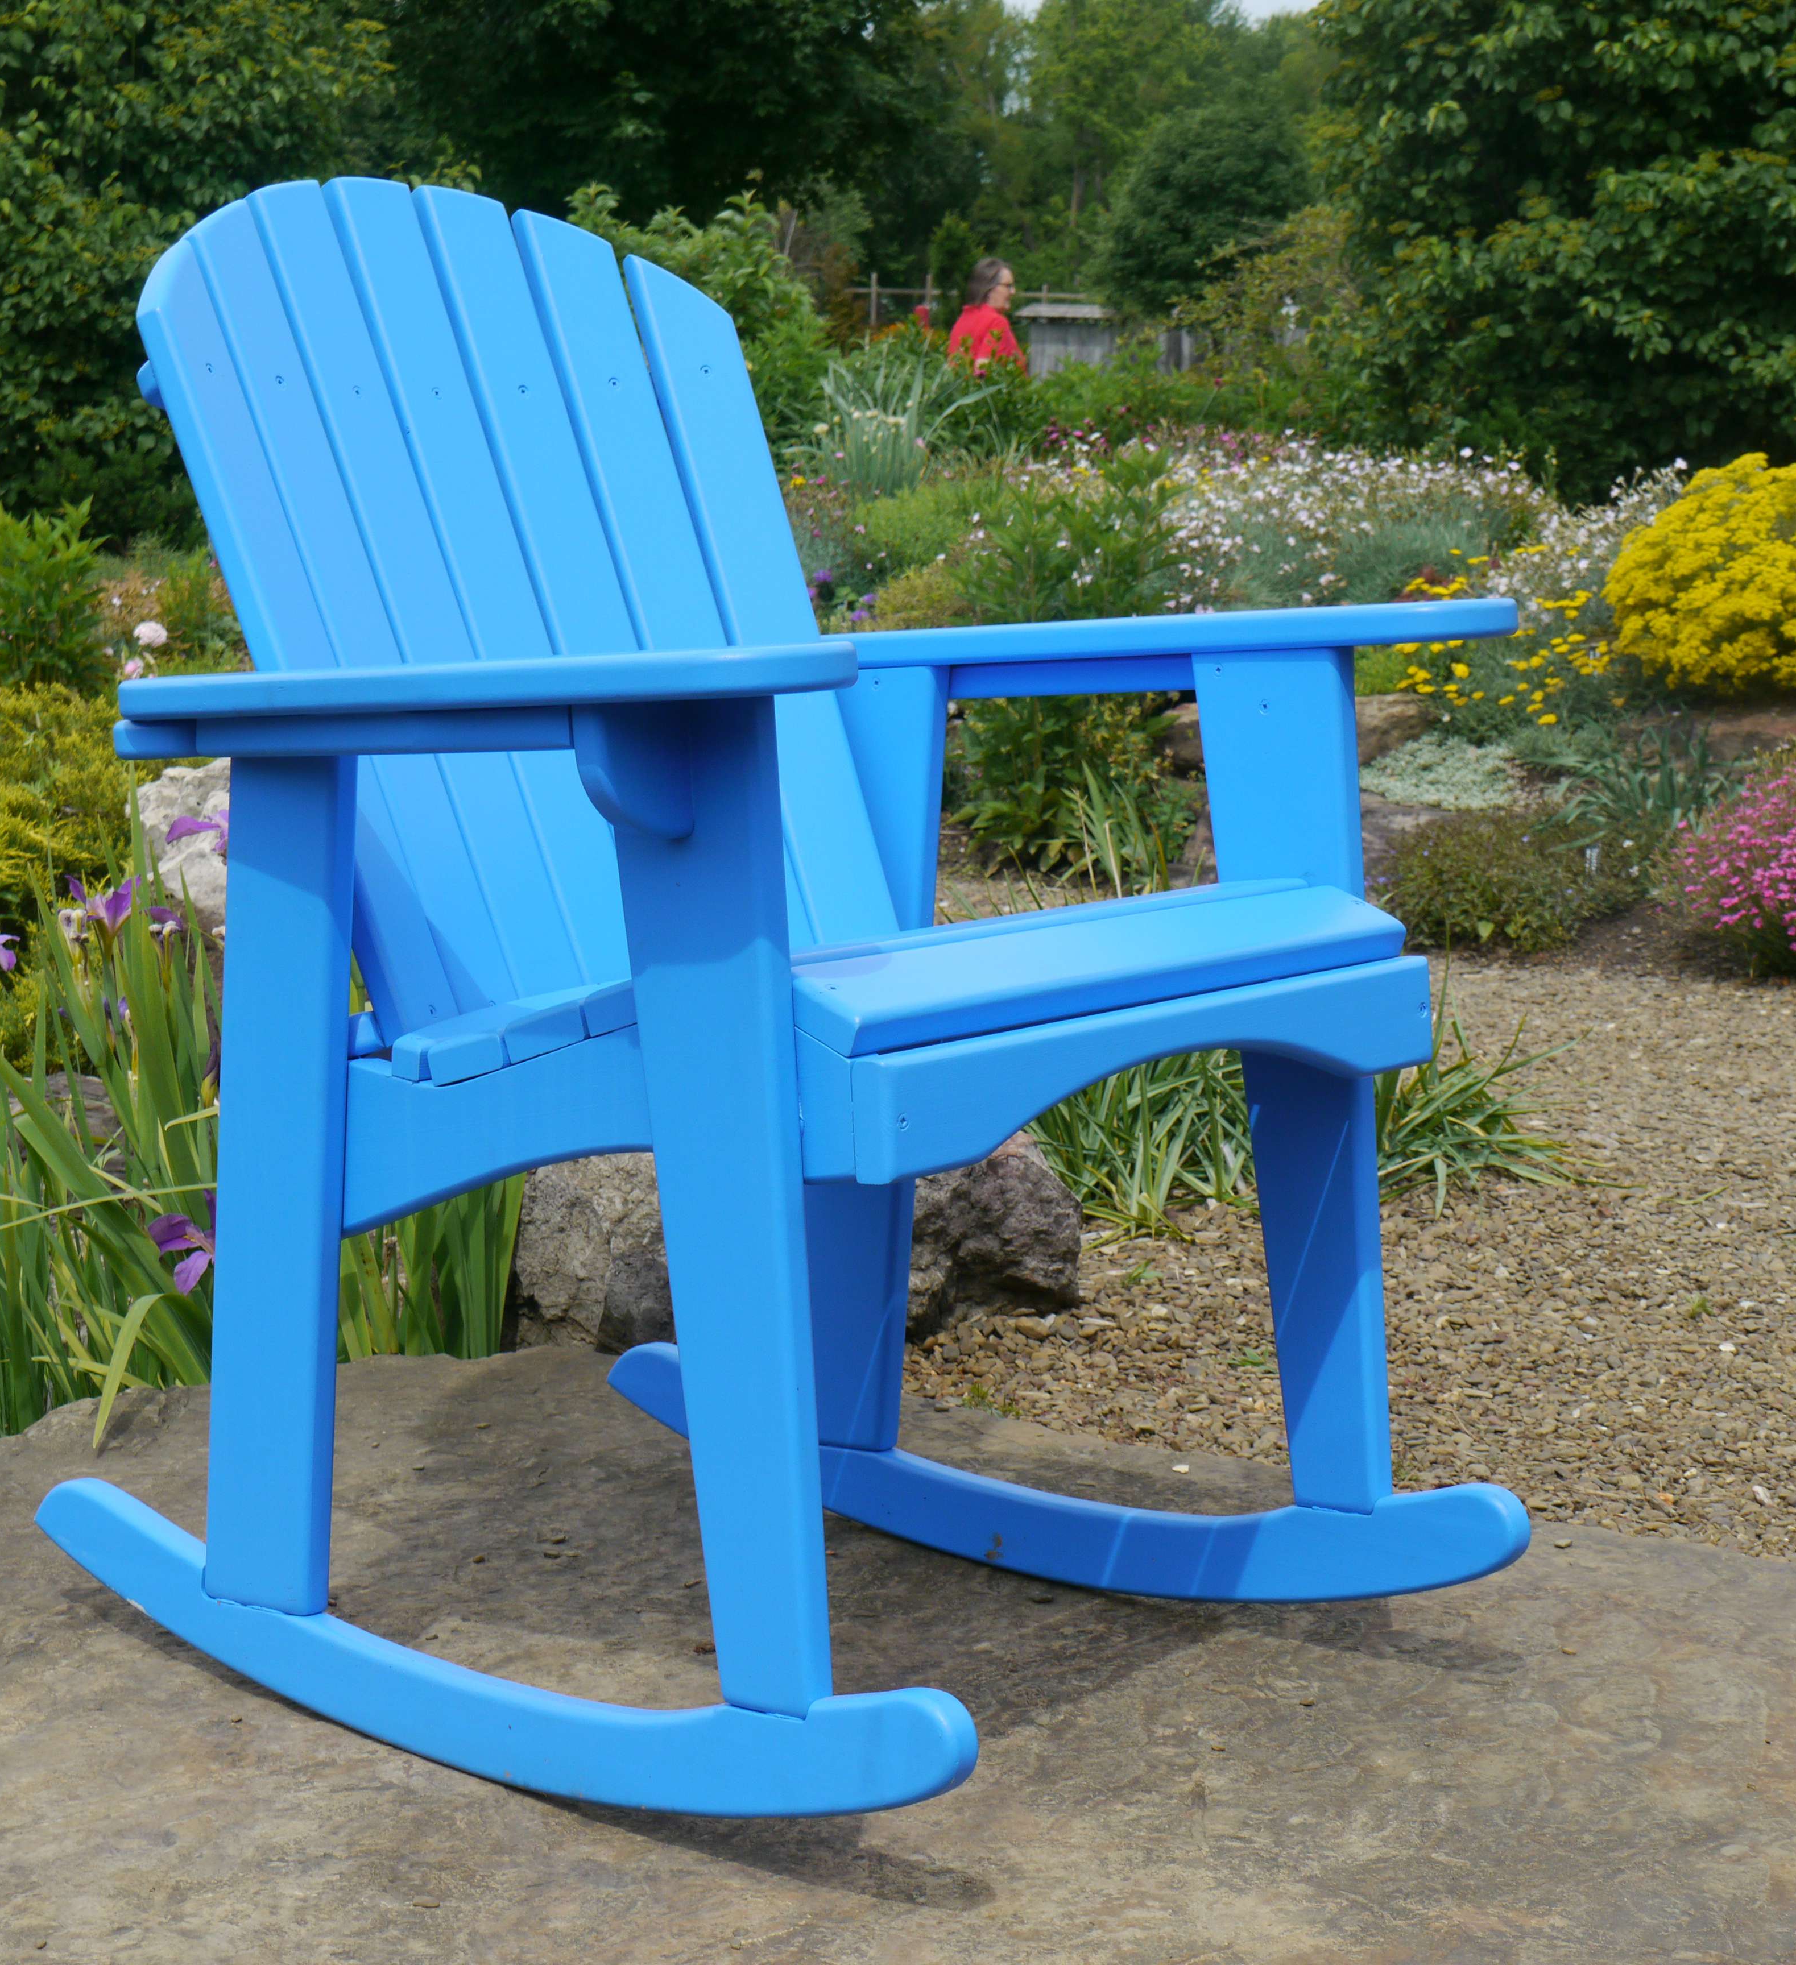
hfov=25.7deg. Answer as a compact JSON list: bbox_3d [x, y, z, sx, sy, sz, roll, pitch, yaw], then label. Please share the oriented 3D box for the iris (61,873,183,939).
[{"bbox_3d":[-0.659,-0.065,3.350,0.097,0.055,0.090,0,9,0],"label":"iris"}]

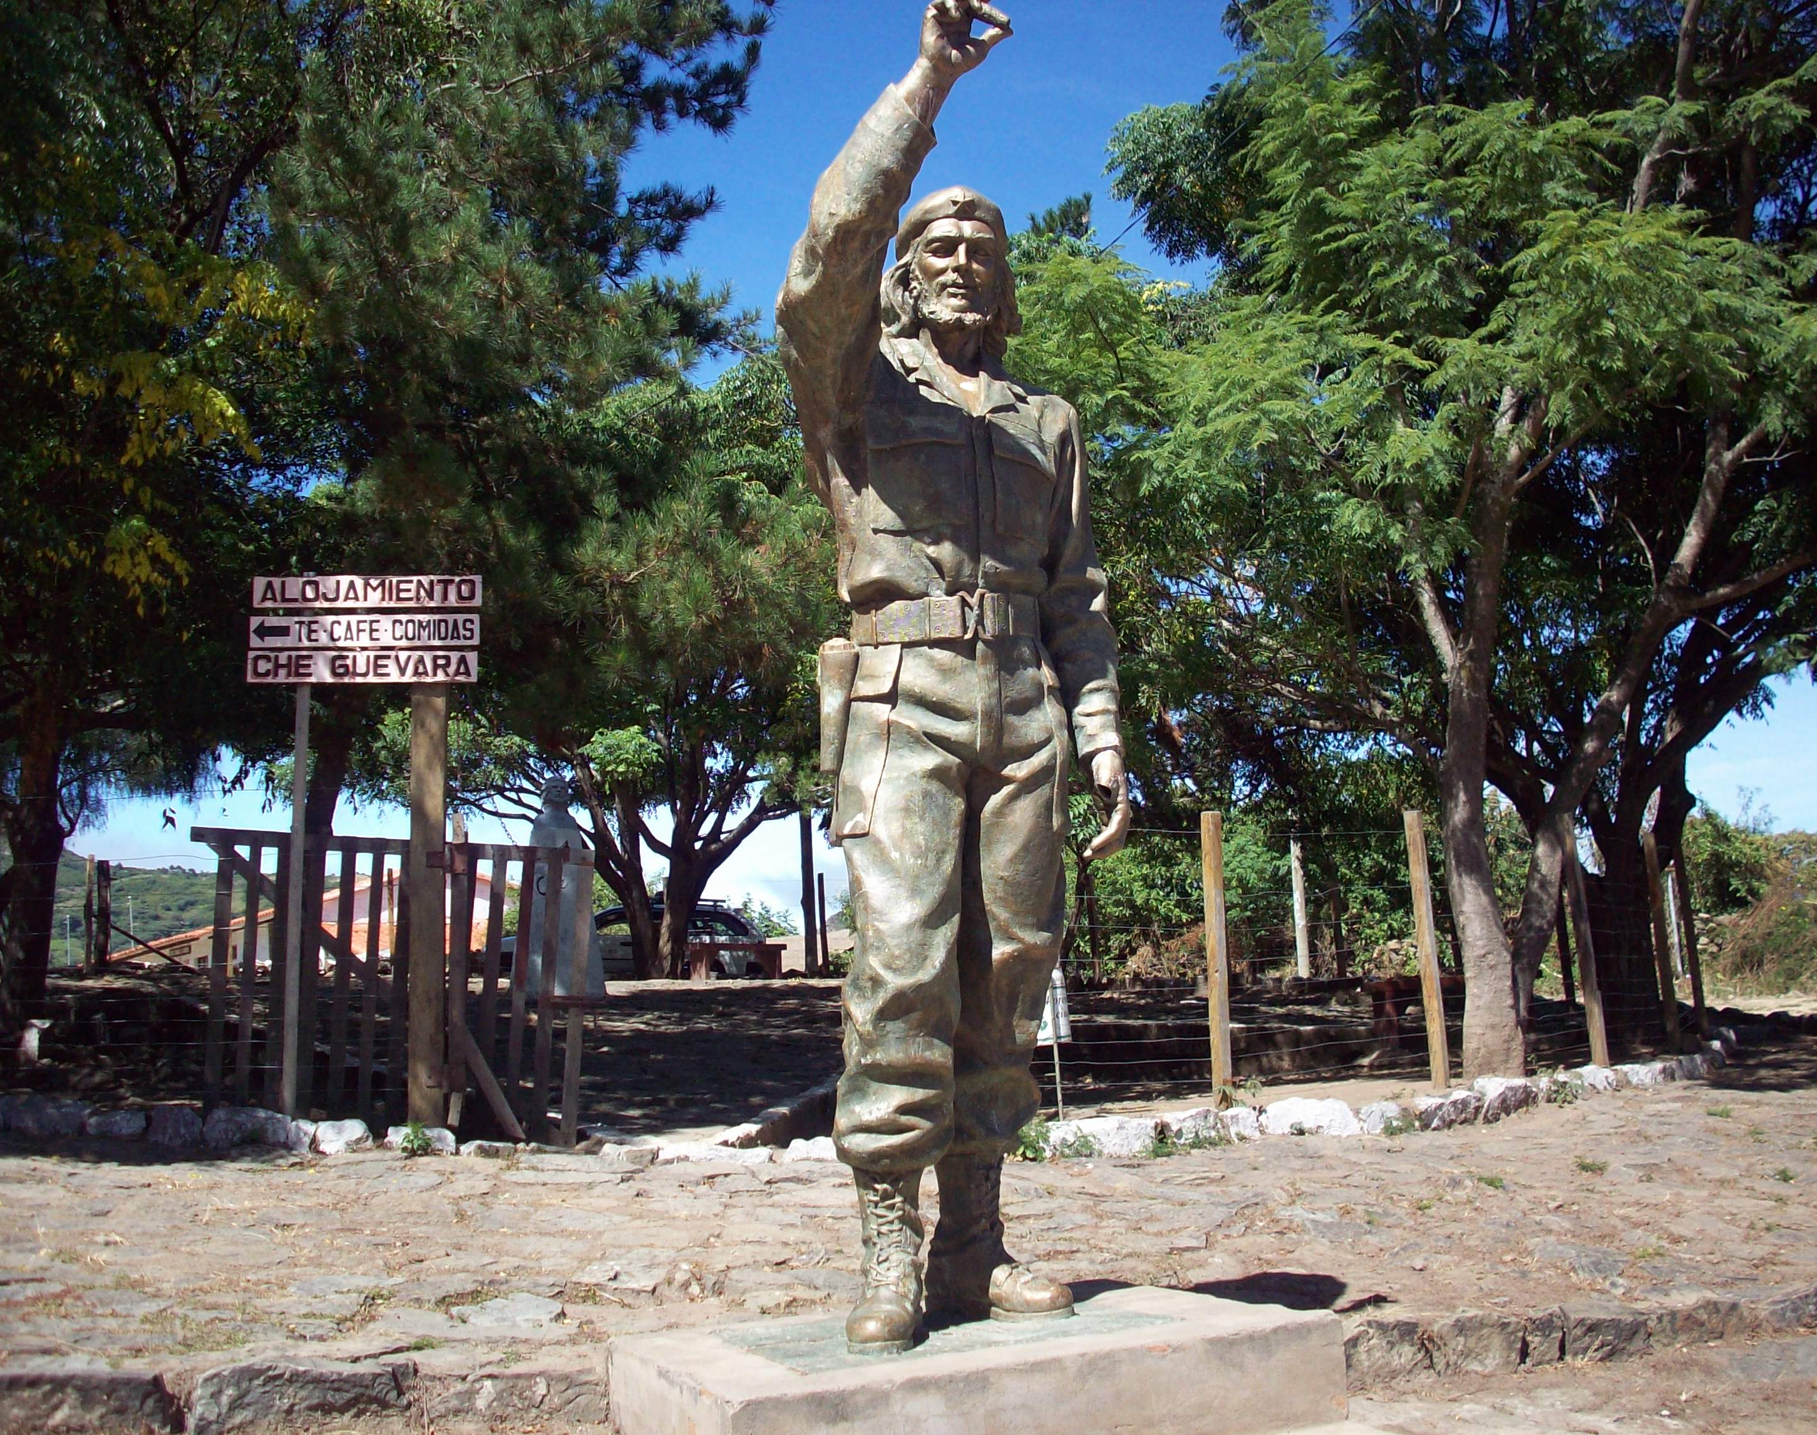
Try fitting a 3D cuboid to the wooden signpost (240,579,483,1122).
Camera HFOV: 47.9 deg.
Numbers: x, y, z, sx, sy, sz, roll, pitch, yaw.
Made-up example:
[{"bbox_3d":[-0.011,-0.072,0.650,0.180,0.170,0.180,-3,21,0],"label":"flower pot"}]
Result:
[{"bbox_3d":[-2.658,0.614,10.000,1.150,2.700,0.200,-1,-8,-8],"label":"wooden signpost"}]

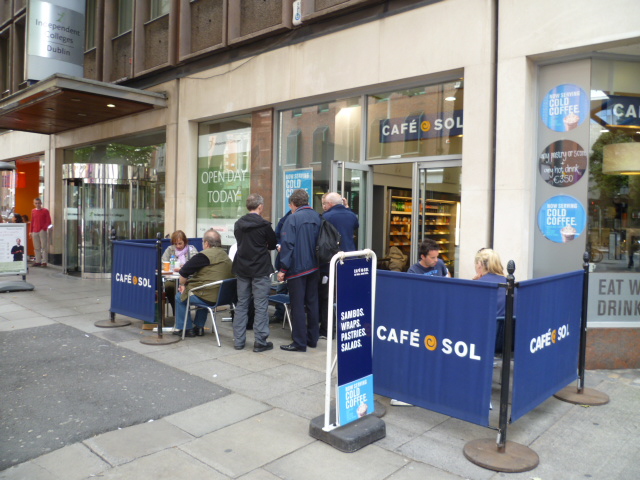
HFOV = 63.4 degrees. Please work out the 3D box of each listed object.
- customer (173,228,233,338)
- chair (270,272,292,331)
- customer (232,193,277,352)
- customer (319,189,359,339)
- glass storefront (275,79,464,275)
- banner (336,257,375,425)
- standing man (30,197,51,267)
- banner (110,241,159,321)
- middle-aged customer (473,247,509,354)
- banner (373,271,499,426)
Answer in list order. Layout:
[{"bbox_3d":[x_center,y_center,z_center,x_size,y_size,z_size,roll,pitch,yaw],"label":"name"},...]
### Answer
[{"bbox_3d":[-1.371,0.514,6.177,0.800,1.290,0.560,3,3,35],"label":"customer"},{"bbox_3d":[-0.387,0.798,6.458,0.580,0.750,0.550,3,3,35],"label":"chair"},{"bbox_3d":[-0.719,0.336,5.761,0.500,1.730,0.370,2,3,22],"label":"customer"},{"bbox_3d":[0.246,0.294,6.356,0.520,1.760,0.380,1,3,-18],"label":"customer"},{"bbox_3d":[0.437,-0.363,6.996,3.105,3.050,0.200,3,3,41],"label":"glass storefront"},{"bbox_3d":[0.255,0.694,3.596,0.040,1.136,0.394,3,3,41],"label":"banner"},{"bbox_3d":[-7.193,-0.218,13.300,0.480,1.760,0.340,1,2,-14],"label":"standing man"},{"bbox_3d":[-2.316,0.496,6.443,1.081,0.918,0.050,3,3,42],"label":"banner"},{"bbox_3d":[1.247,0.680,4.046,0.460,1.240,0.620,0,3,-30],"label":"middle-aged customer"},{"bbox_3d":[0.736,0.727,3.676,1.043,0.937,0.040,4,3,43],"label":"banner"}]

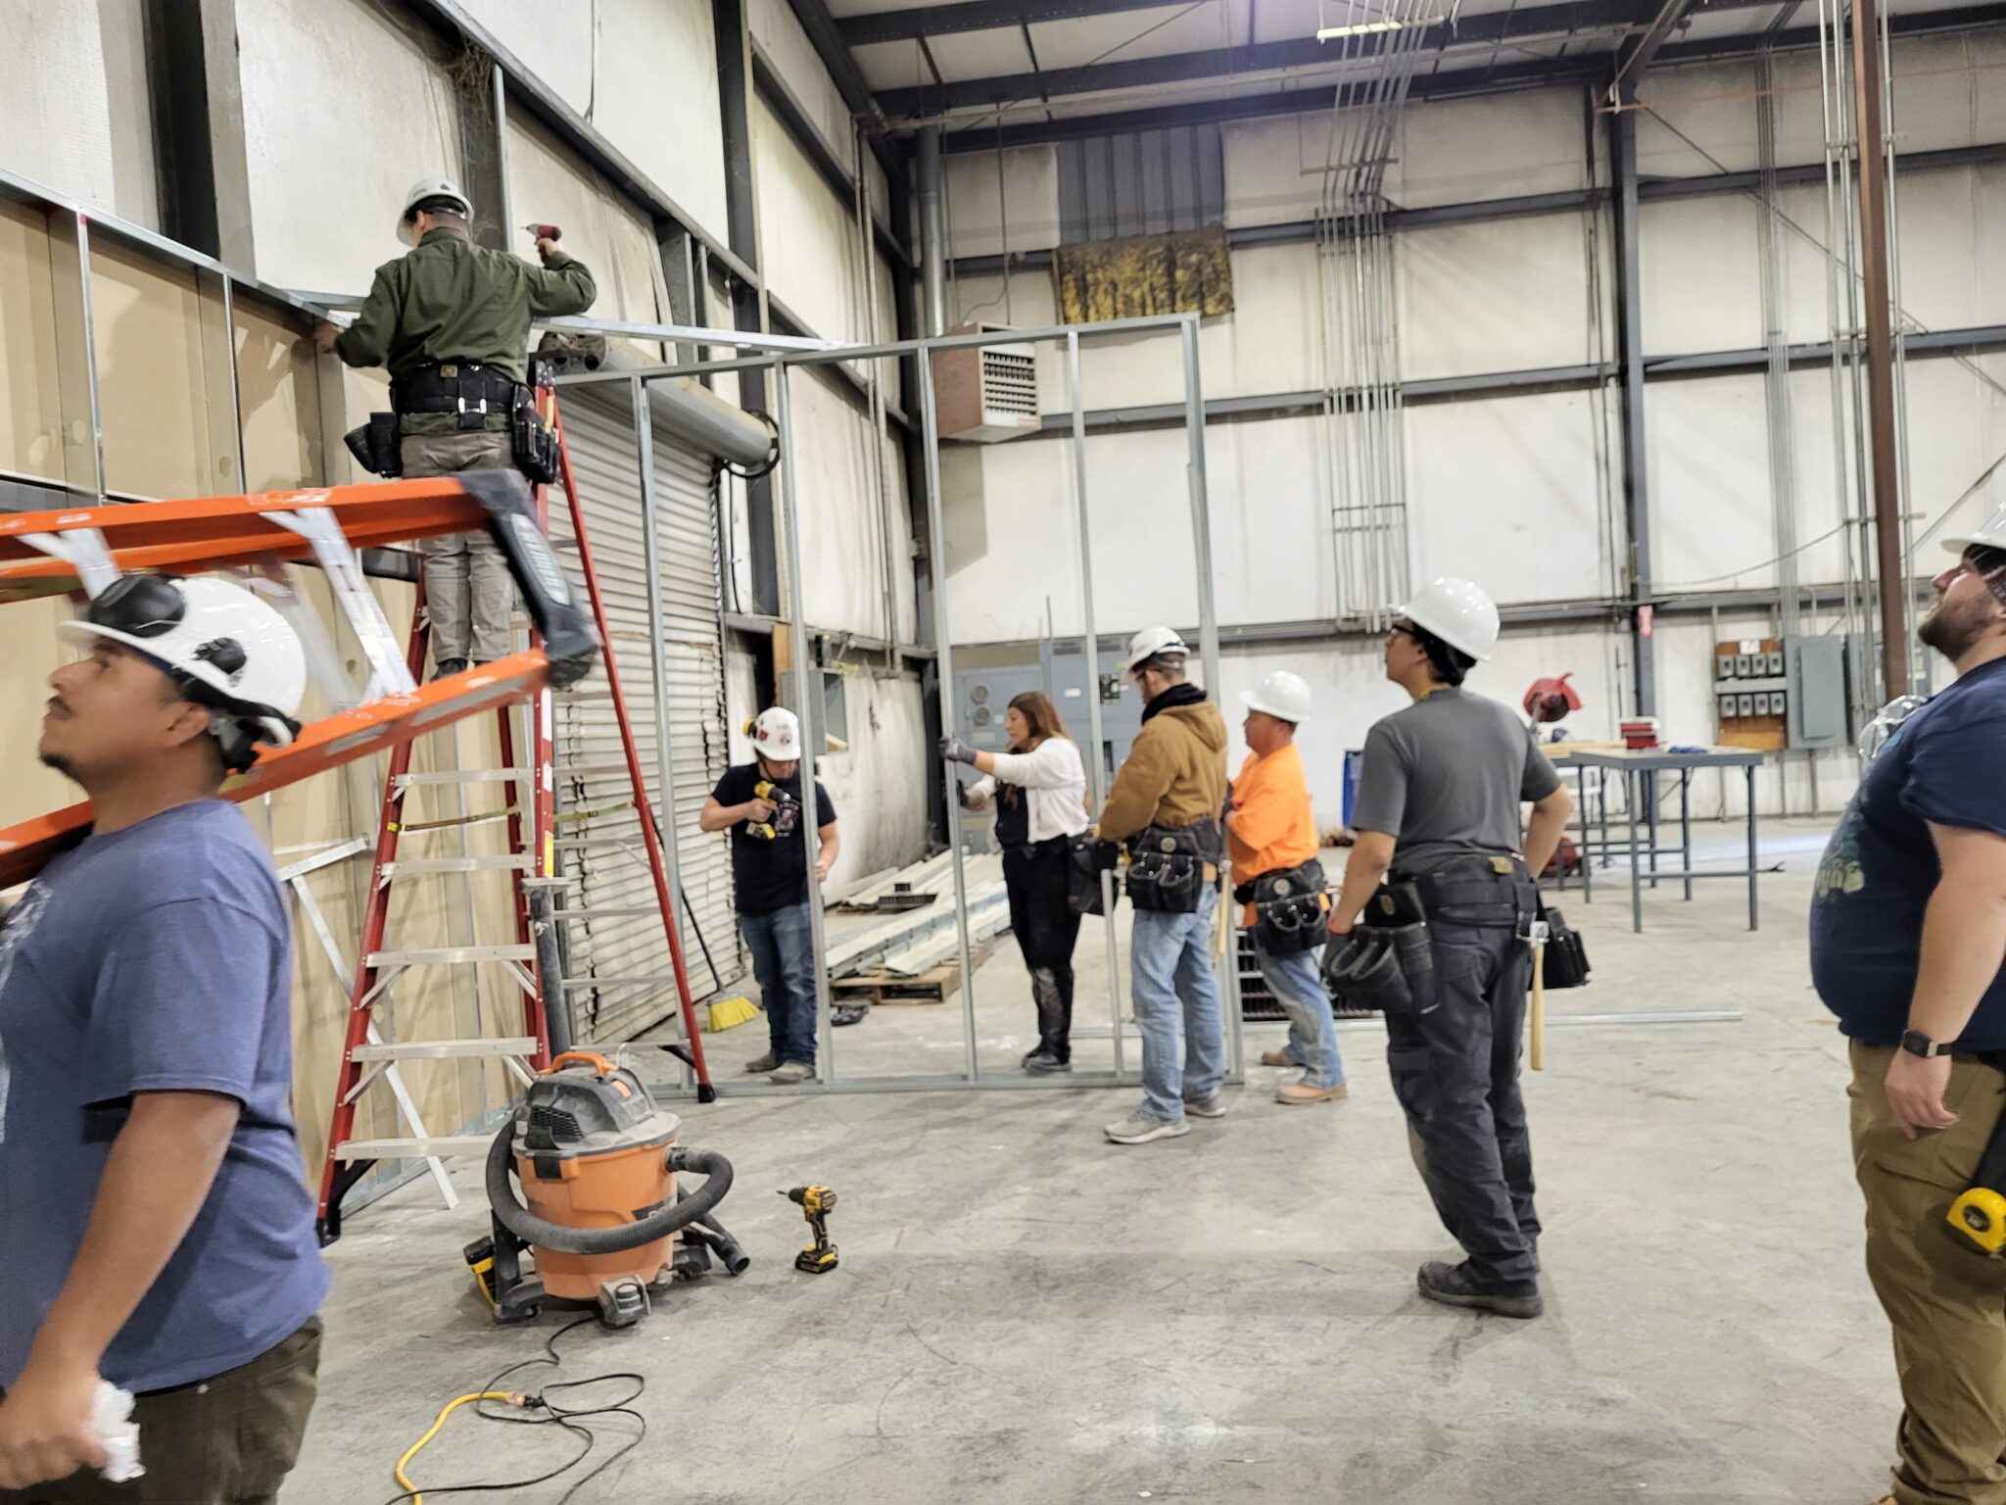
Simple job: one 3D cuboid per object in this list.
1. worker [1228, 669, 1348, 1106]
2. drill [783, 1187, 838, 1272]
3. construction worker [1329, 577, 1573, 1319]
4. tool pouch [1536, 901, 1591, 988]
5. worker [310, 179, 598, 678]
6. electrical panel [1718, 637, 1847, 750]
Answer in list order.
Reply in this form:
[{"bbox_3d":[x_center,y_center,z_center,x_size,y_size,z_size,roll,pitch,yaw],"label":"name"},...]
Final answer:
[{"bbox_3d":[1.099,0.486,5.877,0.500,1.615,0.560,-3,2,10],"label":"worker"},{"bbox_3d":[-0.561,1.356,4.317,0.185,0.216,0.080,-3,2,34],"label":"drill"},{"bbox_3d":[1.173,0.456,3.825,0.630,1.785,0.480,-5,2,-38],"label":"construction worker"},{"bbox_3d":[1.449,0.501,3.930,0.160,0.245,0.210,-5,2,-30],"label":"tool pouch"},{"bbox_3d":[-1.815,-1.100,5.186,0.900,1.710,0.550,-4,2,-11],"label":"worker"},{"bbox_3d":[7.461,-0.560,14.412,1.170,1.120,0.200,-3,2,8],"label":"electrical panel"}]

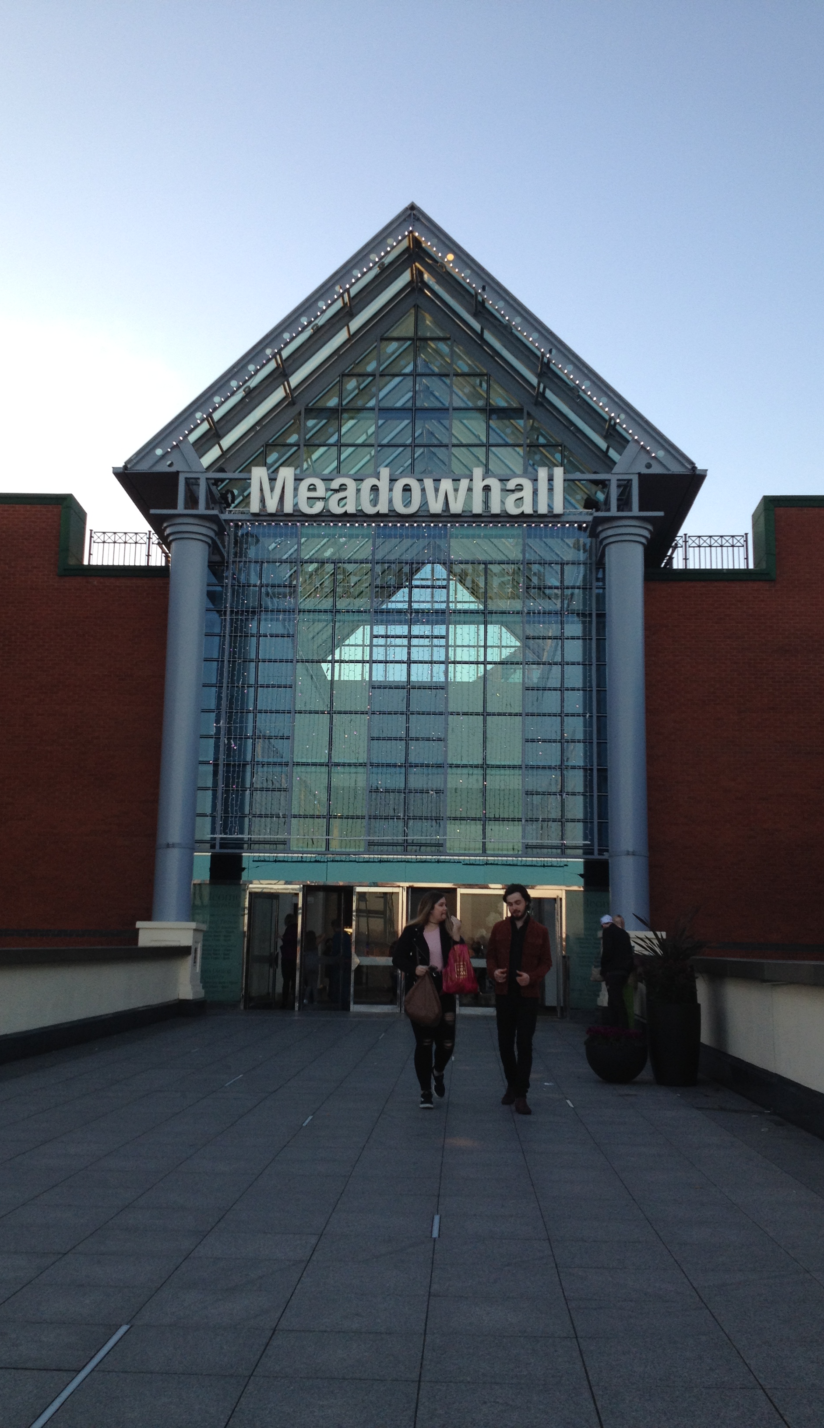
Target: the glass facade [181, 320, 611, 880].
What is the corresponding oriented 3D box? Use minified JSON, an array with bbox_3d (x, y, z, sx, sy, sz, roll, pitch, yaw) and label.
[{"bbox_3d":[-0.196,-2.662,27.122,7.978,10.864,0.400,1,-11,2],"label":"glass facade"}]

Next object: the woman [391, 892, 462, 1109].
[{"bbox_3d":[0.137,2.323,11.898,0.562,1.705,0.460,2,-11,-5],"label":"woman"}]

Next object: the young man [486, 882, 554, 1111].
[{"bbox_3d":[0.868,2.258,11.607,0.521,1.765,0.420,1,-11,2],"label":"young man"}]

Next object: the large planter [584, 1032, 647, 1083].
[{"bbox_3d":[1.994,3.358,14.159,0.605,0.437,0.605,1,-11,2],"label":"large planter"}]

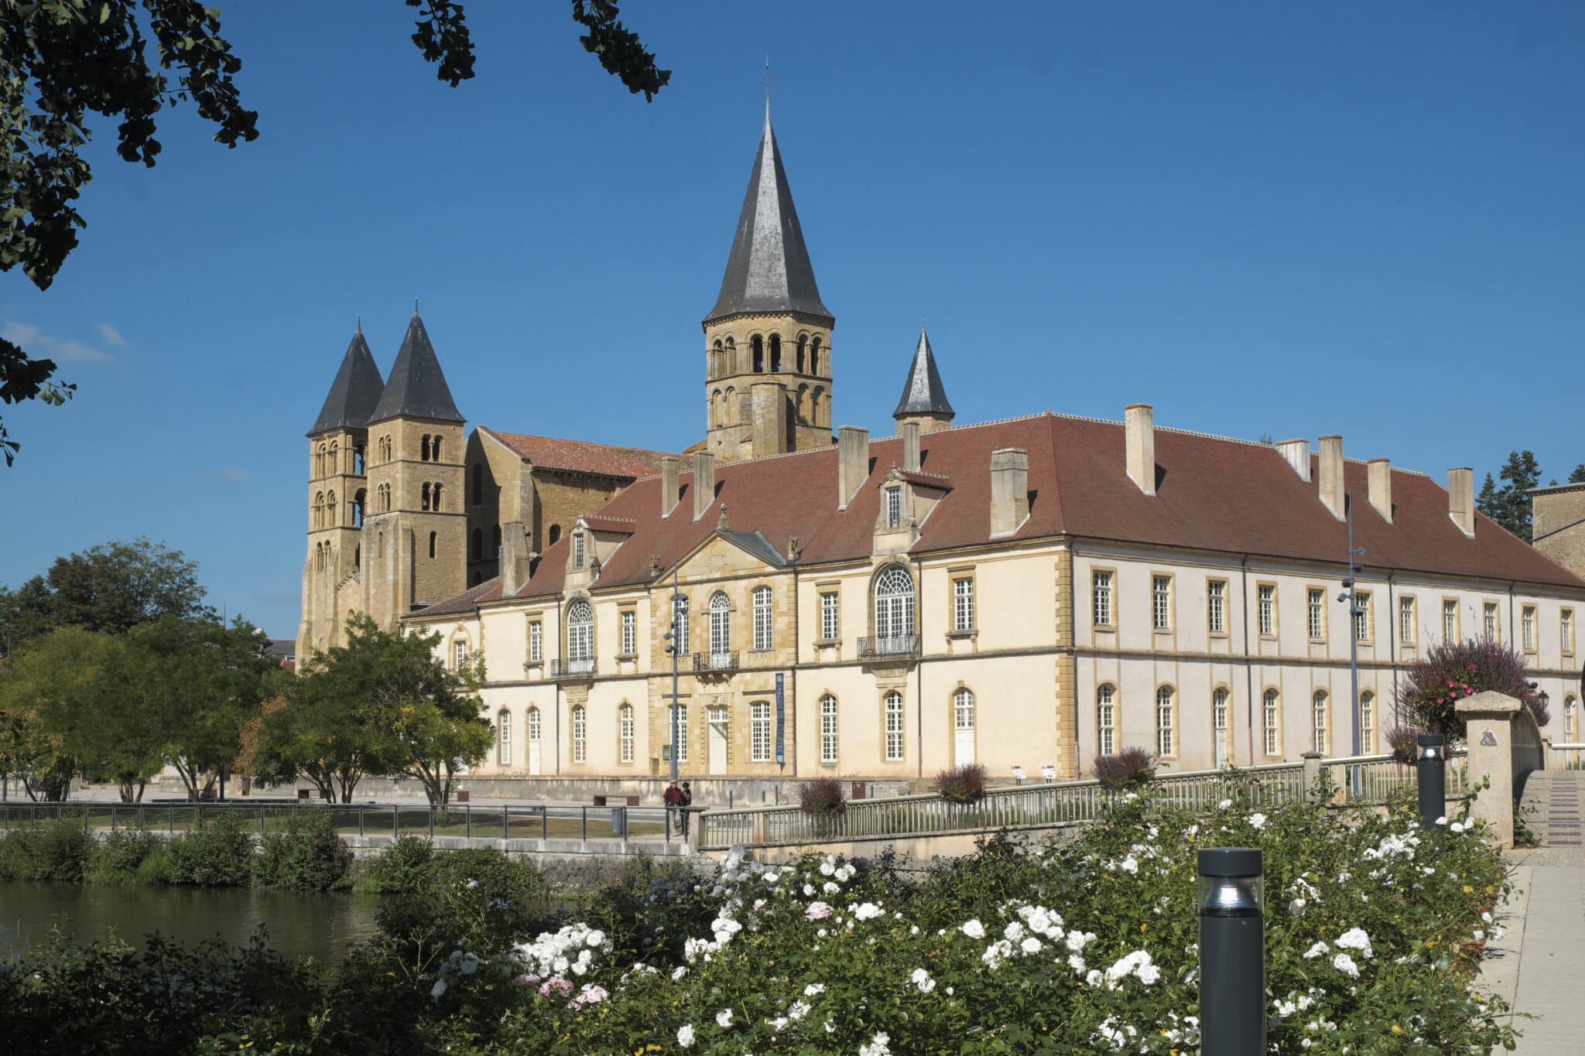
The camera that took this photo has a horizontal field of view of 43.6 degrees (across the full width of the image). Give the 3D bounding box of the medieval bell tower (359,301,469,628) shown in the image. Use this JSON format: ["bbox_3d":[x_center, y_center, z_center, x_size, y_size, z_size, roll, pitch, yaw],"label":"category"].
[{"bbox_3d":[-27.212,0.883,141.308,6.200,33.800,5.700,5,-9,-40],"label":"medieval bell tower"}]

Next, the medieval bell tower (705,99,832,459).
[{"bbox_3d":[-1.927,-19.921,164.061,10.700,31.090,10.700,5,-9,-41],"label":"medieval bell tower"}]

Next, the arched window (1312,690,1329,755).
[{"bbox_3d":[26.575,9.811,99.865,1.400,3.250,0.300,5,-9,-41],"label":"arched window"}]

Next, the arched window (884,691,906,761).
[{"bbox_3d":[4.988,9.541,95.690,0.300,3.390,1.400,5,-9,-41],"label":"arched window"}]

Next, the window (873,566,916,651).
[{"bbox_3d":[4.980,3.982,96.860,0.350,4.335,3.053,5,-9,-40],"label":"window"}]

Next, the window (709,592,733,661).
[{"bbox_3d":[-3.924,5.486,107.318,0.300,4.197,1.849,5,-9,-40],"label":"window"}]

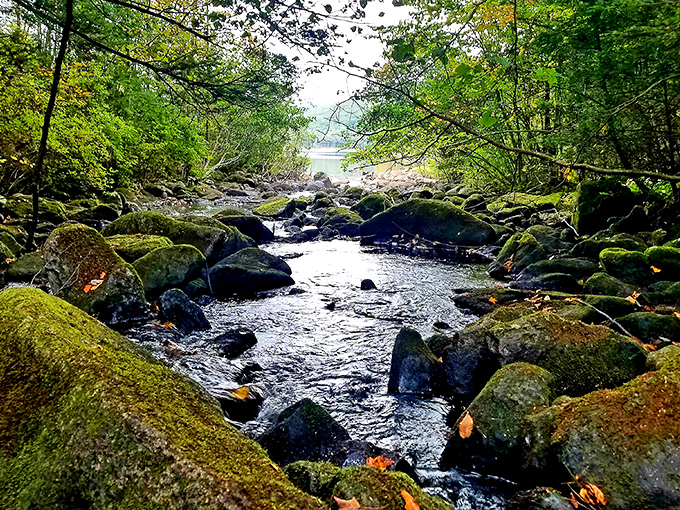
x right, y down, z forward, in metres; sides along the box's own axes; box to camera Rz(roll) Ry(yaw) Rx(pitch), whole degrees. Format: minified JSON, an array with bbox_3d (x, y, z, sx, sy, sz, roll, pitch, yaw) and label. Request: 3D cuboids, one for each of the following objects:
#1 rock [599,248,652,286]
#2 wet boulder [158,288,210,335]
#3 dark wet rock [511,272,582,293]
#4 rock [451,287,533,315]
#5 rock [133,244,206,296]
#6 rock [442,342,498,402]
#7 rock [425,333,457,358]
[{"bbox_3d":[2.454,0.105,4.367,0.396,0.339,0.317,7,14,29],"label":"rock"},{"bbox_3d":[-1.133,0.410,3.762,0.355,0.308,0.284,-4,13,-20],"label":"wet boulder"},{"bbox_3d":[1.947,0.253,4.831,0.673,0.134,0.370,0,12,0],"label":"dark wet rock"},{"bbox_3d":[1.271,0.379,4.261,0.670,0.163,0.503,0,12,0],"label":"rock"},{"bbox_3d":[-1.575,0.135,4.733,0.656,0.445,0.492,0,12,0],"label":"rock"},{"bbox_3d":[0.722,0.629,2.762,0.340,0.292,0.306,0,12,0],"label":"rock"},{"bbox_3d":[0.617,0.567,3.106,0.225,0.173,0.180,3,12,12],"label":"rock"}]

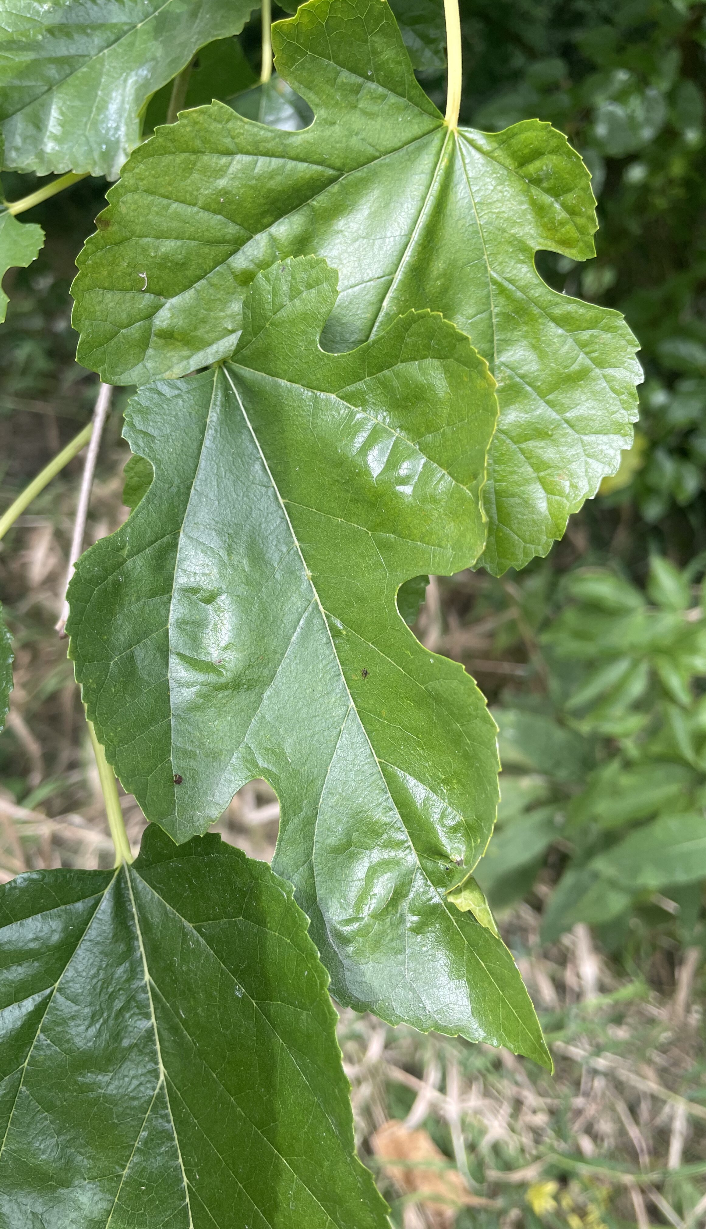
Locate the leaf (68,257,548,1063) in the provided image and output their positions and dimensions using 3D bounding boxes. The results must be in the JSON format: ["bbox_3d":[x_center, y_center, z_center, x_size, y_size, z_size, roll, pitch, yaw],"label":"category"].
[{"bbox_3d":[-0.006,0.004,0.194,0.109,0.036,0.184,-23,71,6],"label":"leaf"}]

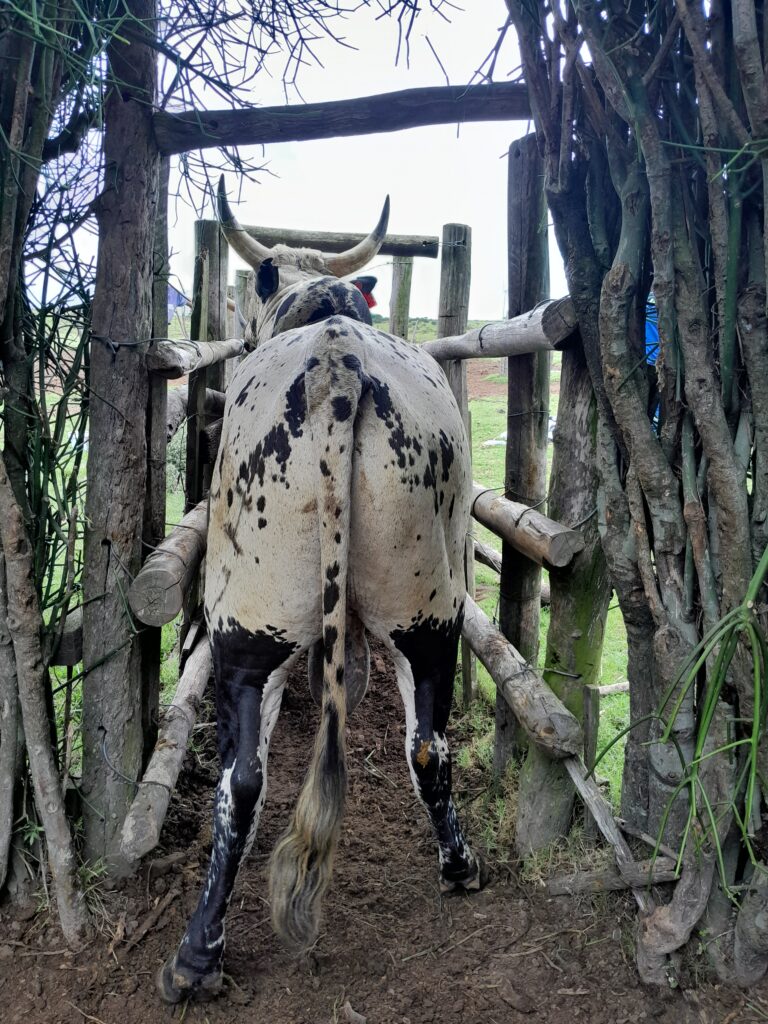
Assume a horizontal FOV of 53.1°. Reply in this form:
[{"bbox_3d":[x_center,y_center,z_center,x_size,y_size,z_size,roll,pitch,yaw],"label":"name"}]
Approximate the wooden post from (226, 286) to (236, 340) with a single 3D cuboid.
[{"bbox_3d":[-1.016,-0.609,5.106,0.085,1.721,0.085,3,14,0],"label":"wooden post"}]

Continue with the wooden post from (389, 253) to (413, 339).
[{"bbox_3d":[0.054,-0.319,3.730,0.095,1.815,0.095,2,14,0],"label":"wooden post"}]

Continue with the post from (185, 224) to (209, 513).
[{"bbox_3d":[-0.689,-0.122,2.805,0.080,1.761,0.080,5,14,-1],"label":"post"}]

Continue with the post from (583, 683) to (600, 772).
[{"bbox_3d":[0.588,0.699,2.174,0.050,0.460,0.050,-3,14,1],"label":"post"}]

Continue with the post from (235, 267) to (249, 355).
[{"bbox_3d":[-0.763,-0.384,4.131,0.085,1.757,0.085,3,14,0],"label":"post"}]

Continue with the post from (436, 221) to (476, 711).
[{"bbox_3d":[0.249,-0.121,2.851,0.098,1.796,0.098,0,14,0],"label":"post"}]

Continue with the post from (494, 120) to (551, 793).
[{"bbox_3d":[0.403,-0.069,2.266,0.113,1.919,0.113,-1,14,1],"label":"post"}]

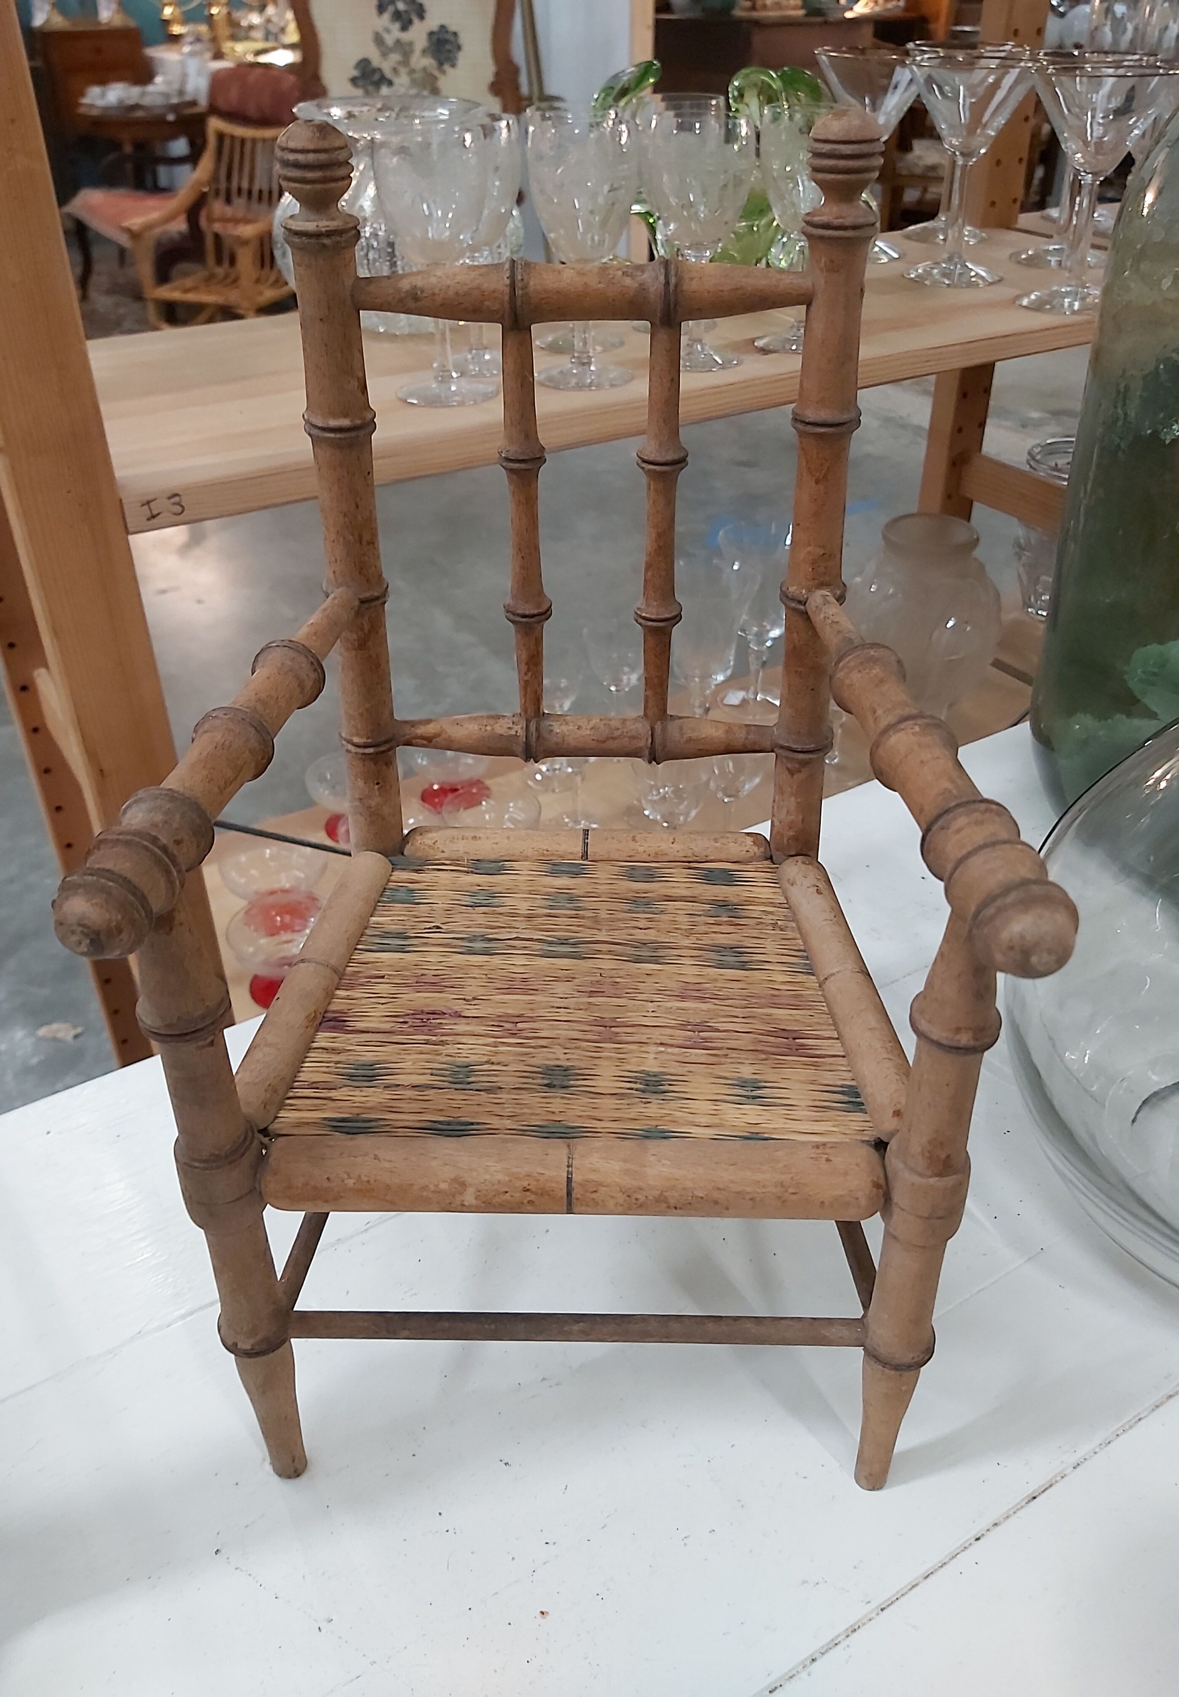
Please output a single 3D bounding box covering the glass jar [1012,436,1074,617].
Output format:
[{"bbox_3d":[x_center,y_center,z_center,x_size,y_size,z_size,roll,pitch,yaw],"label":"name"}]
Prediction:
[{"bbox_3d":[0.516,-0.325,1.332,0.138,0.163,0.138,-20,38,-26],"label":"glass jar"}]

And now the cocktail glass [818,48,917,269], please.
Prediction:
[{"bbox_3d":[0.207,-0.519,0.959,0.088,0.133,0.088,-1,34,0],"label":"cocktail glass"}]

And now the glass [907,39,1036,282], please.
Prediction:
[{"bbox_3d":[0.263,-0.471,0.888,0.083,0.137,0.083,-20,38,-26],"label":"glass"}]

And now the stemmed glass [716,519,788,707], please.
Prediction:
[{"bbox_3d":[0.150,-0.201,1.141,0.064,0.160,0.064,-1,34,0],"label":"stemmed glass"}]

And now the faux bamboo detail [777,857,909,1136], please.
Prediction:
[{"bbox_3d":[0.089,0.045,0.452,0.018,0.018,0.146,-2,34,-2],"label":"faux bamboo detail"}]

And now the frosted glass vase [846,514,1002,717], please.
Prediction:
[{"bbox_3d":[0.284,-0.189,1.111,0.146,0.187,0.146,-1,34,0],"label":"frosted glass vase"}]

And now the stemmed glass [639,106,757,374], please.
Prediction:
[{"bbox_3d":[0.058,-0.331,0.692,0.057,0.126,0.057,-1,34,0],"label":"stemmed glass"}]

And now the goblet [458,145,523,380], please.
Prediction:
[{"bbox_3d":[-0.063,-0.325,0.686,0.056,0.126,0.056,-20,38,-26],"label":"goblet"}]

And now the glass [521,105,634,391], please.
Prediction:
[{"bbox_3d":[-0.005,-0.311,0.664,0.056,0.126,0.056,-1,34,0],"label":"glass"}]

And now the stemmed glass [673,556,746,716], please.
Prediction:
[{"bbox_3d":[0.101,-0.175,1.119,0.066,0.160,0.066,-1,34,0],"label":"stemmed glass"}]

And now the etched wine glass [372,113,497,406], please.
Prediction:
[{"bbox_3d":[-0.075,-0.293,0.639,0.057,0.126,0.057,-1,34,0],"label":"etched wine glass"}]

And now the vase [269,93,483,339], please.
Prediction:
[{"bbox_3d":[-0.117,-0.390,0.786,0.148,0.120,0.148,-1,34,0],"label":"vase"}]

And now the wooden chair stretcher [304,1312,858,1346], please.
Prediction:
[{"bbox_3d":[-0.004,0.161,0.426,0.194,0.009,0.009,0,34,1],"label":"wooden chair stretcher"}]

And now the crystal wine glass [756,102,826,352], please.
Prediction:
[{"bbox_3d":[0.124,-0.352,0.723,0.057,0.125,0.057,-1,34,0],"label":"crystal wine glass"}]

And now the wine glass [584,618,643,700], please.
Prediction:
[{"bbox_3d":[0.022,-0.139,1.099,0.053,0.110,0.053,-1,34,0],"label":"wine glass"}]

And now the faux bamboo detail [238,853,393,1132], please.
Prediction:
[{"bbox_3d":[-0.090,0.046,0.434,0.018,0.016,0.135,3,34,5],"label":"faux bamboo detail"}]

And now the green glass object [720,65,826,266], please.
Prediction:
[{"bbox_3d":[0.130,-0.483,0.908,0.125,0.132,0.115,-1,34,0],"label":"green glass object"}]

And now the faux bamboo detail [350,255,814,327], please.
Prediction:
[{"bbox_3d":[-0.003,-0.190,0.434,0.160,0.021,0.021,0,34,1],"label":"faux bamboo detail"}]

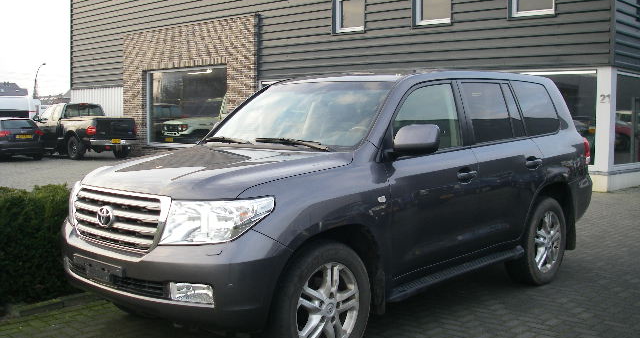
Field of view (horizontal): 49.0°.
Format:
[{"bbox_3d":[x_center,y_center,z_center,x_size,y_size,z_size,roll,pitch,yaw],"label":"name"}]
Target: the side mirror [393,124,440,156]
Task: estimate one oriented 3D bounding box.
[{"bbox_3d":[0.601,-0.190,4.351,0.250,0.190,0.170,5,7,42],"label":"side mirror"}]

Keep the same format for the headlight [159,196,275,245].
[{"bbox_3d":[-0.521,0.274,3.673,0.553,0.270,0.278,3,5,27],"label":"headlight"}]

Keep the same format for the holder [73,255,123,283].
[{"bbox_3d":[-1.261,0.557,3.961,0.520,0.105,0.035,5,7,42],"label":"holder"}]

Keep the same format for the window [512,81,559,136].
[{"bbox_3d":[1.894,-0.528,6.131,0.060,0.470,0.690,-17,-8,42],"label":"window"}]

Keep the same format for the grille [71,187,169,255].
[{"bbox_3d":[-1.165,0.270,3.940,1.000,0.320,0.150,4,6,42],"label":"grille"}]

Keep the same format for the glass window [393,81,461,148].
[{"bbox_3d":[0.705,-0.341,4.731,0.060,0.500,0.840,-19,-10,41],"label":"glass window"}]

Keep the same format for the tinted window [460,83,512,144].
[{"bbox_3d":[1.289,-0.434,5.372,0.050,0.480,0.620,-19,-10,41],"label":"tinted window"}]

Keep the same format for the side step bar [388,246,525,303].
[{"bbox_3d":[0.979,0.731,5.041,0.220,0.100,1.830,4,6,42],"label":"side step bar"}]

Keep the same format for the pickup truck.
[{"bbox_3d":[-8.880,-1.420,25.200,5.700,1.910,2.020,5,6,44],"label":"pickup truck"}]

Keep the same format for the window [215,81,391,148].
[{"bbox_3d":[-0.151,-0.399,5.084,1.460,0.120,0.800,5,43,42],"label":"window"}]

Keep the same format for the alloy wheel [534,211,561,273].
[{"bbox_3d":[1.919,0.631,6.183,0.200,0.530,0.530,5,7,42],"label":"alloy wheel"}]

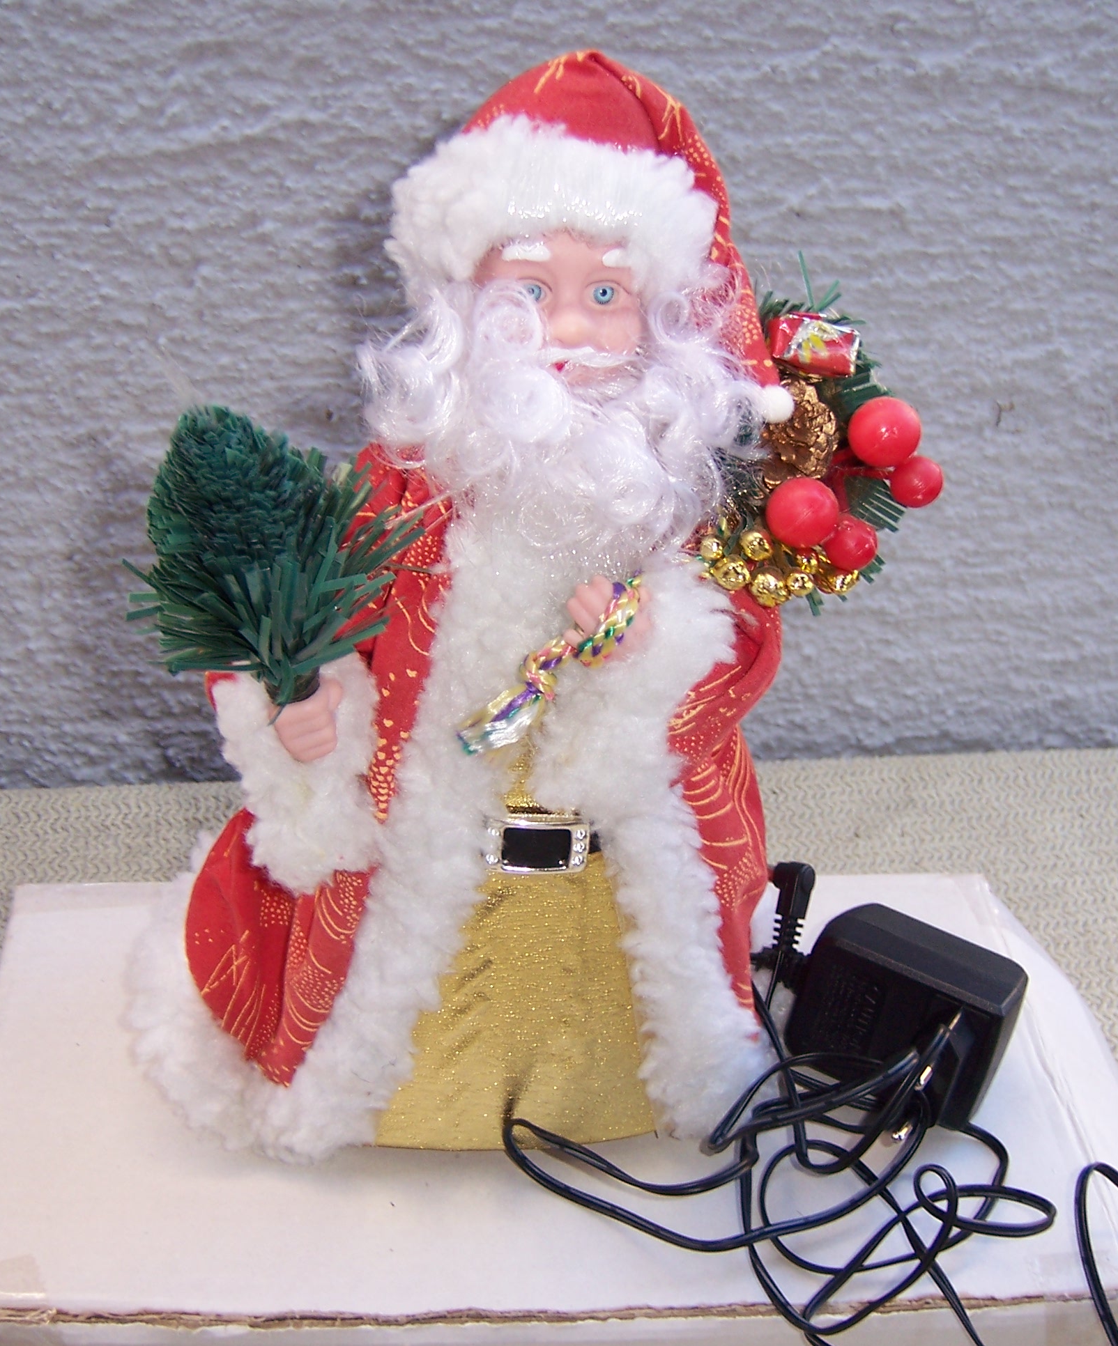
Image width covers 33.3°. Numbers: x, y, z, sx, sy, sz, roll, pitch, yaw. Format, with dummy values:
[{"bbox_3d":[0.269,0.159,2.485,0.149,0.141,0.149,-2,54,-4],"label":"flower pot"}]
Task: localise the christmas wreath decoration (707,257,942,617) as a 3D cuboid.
[{"bbox_3d":[0.071,-0.063,0.492,0.068,0.093,0.052,-2,37,-5],"label":"christmas wreath decoration"}]

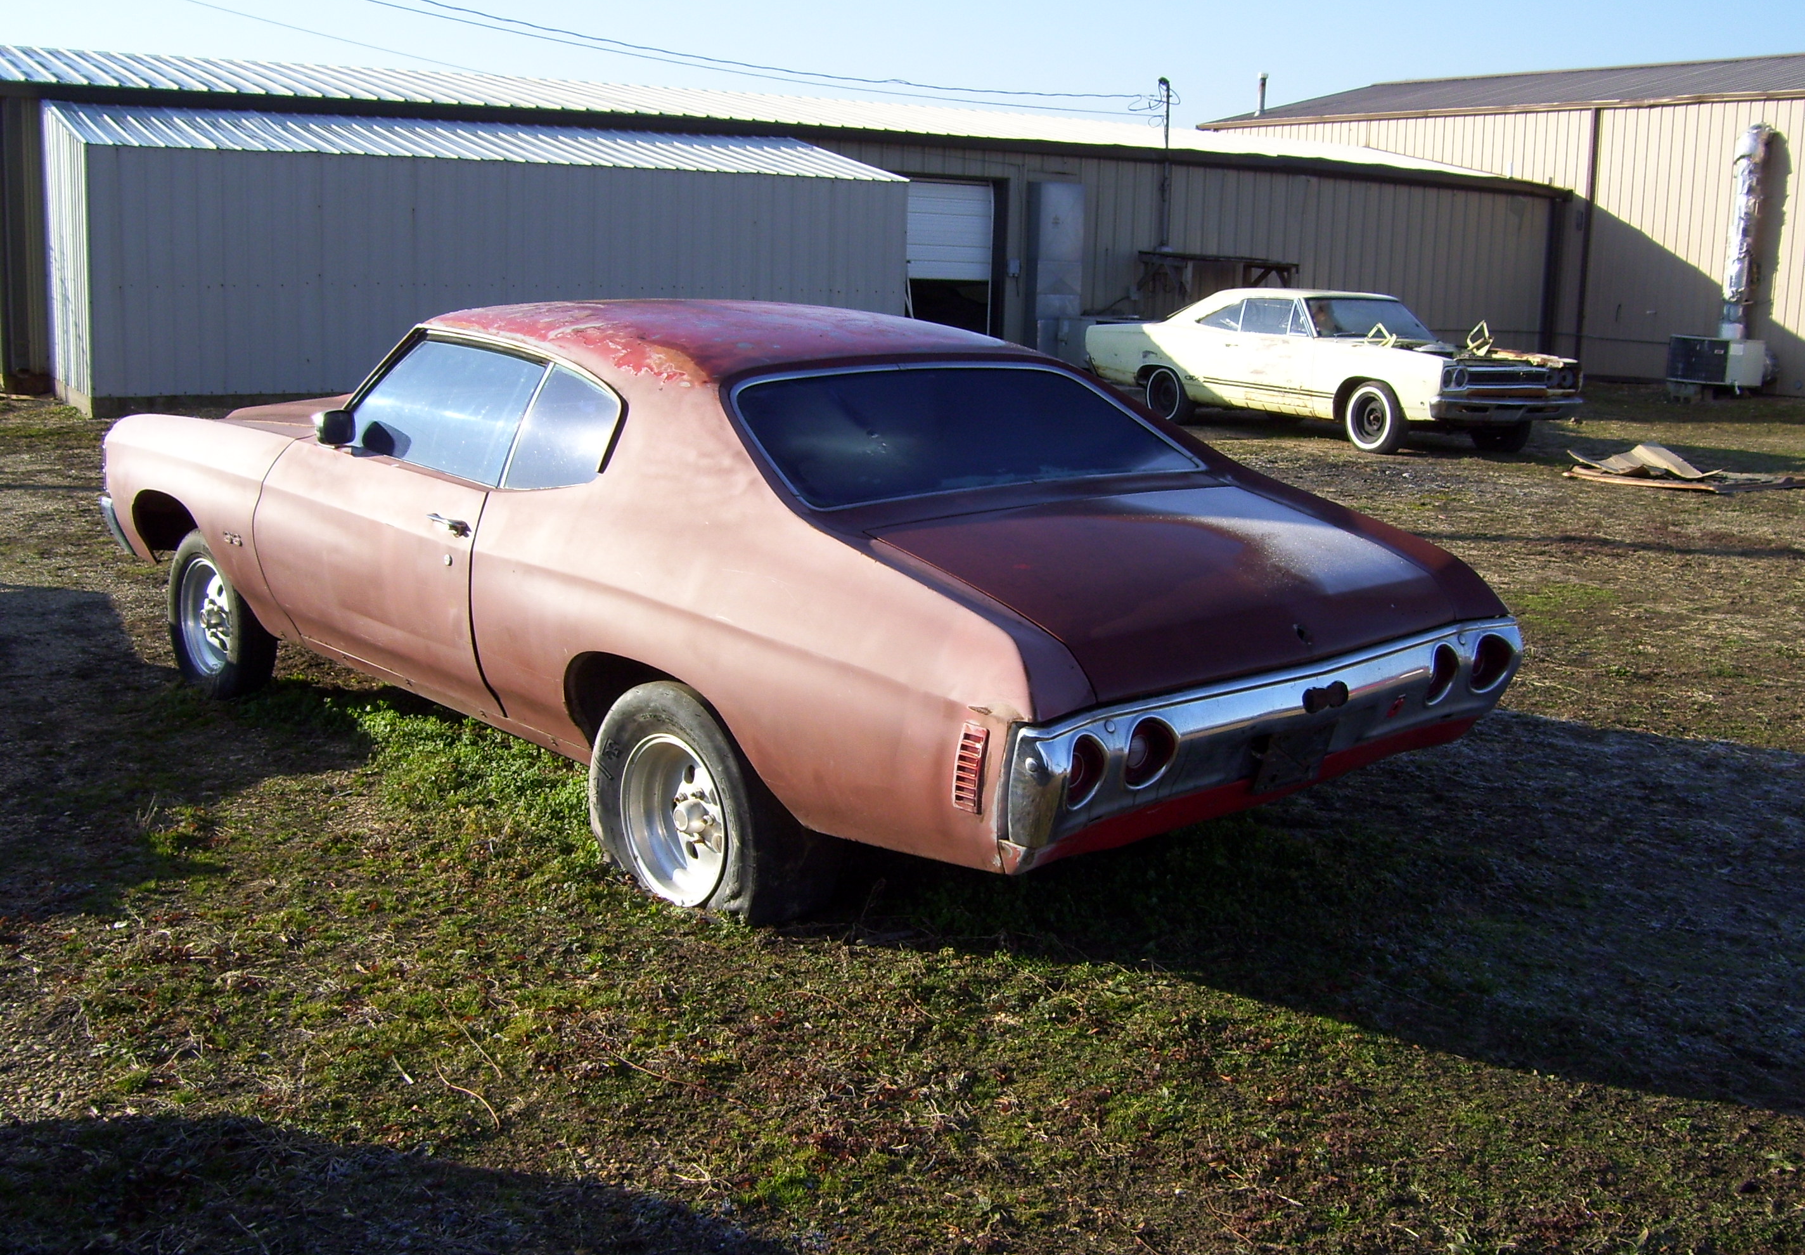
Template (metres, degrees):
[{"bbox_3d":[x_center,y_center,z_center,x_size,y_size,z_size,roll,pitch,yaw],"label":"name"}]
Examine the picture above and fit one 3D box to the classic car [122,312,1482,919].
[{"bbox_3d":[-0.765,-0.284,5.917,1.930,1.380,5.020,-10,16,-41],"label":"classic car"}]

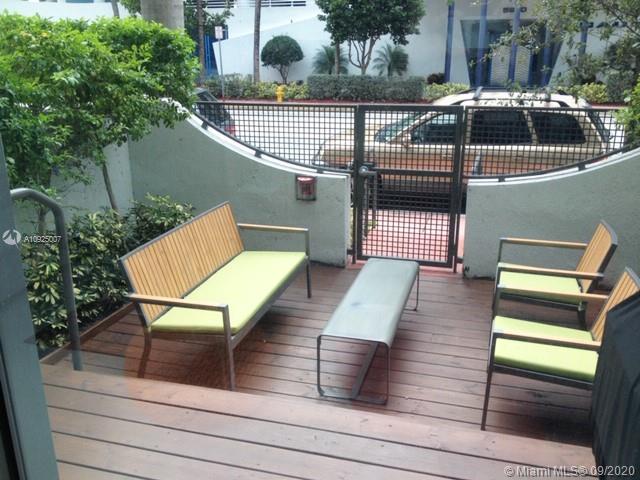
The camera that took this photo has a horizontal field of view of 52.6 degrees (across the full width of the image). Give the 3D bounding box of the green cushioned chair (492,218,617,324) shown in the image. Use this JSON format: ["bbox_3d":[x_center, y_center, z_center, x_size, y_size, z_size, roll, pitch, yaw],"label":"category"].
[{"bbox_3d":[1.632,0.289,4.597,0.712,0.776,0.660,5,17,16],"label":"green cushioned chair"}]

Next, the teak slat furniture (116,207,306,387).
[{"bbox_3d":[-0.639,0.299,4.555,0.712,0.776,1.602,5,17,15],"label":"teak slat furniture"}]

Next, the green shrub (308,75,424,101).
[{"bbox_3d":[1.925,-6.143,25.774,4.368,1.020,1.200,5,17,16],"label":"green shrub"}]

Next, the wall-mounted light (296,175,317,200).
[{"bbox_3d":[-0.128,-0.479,5.900,0.165,0.225,0.100,5,17,16],"label":"wall-mounted light"}]

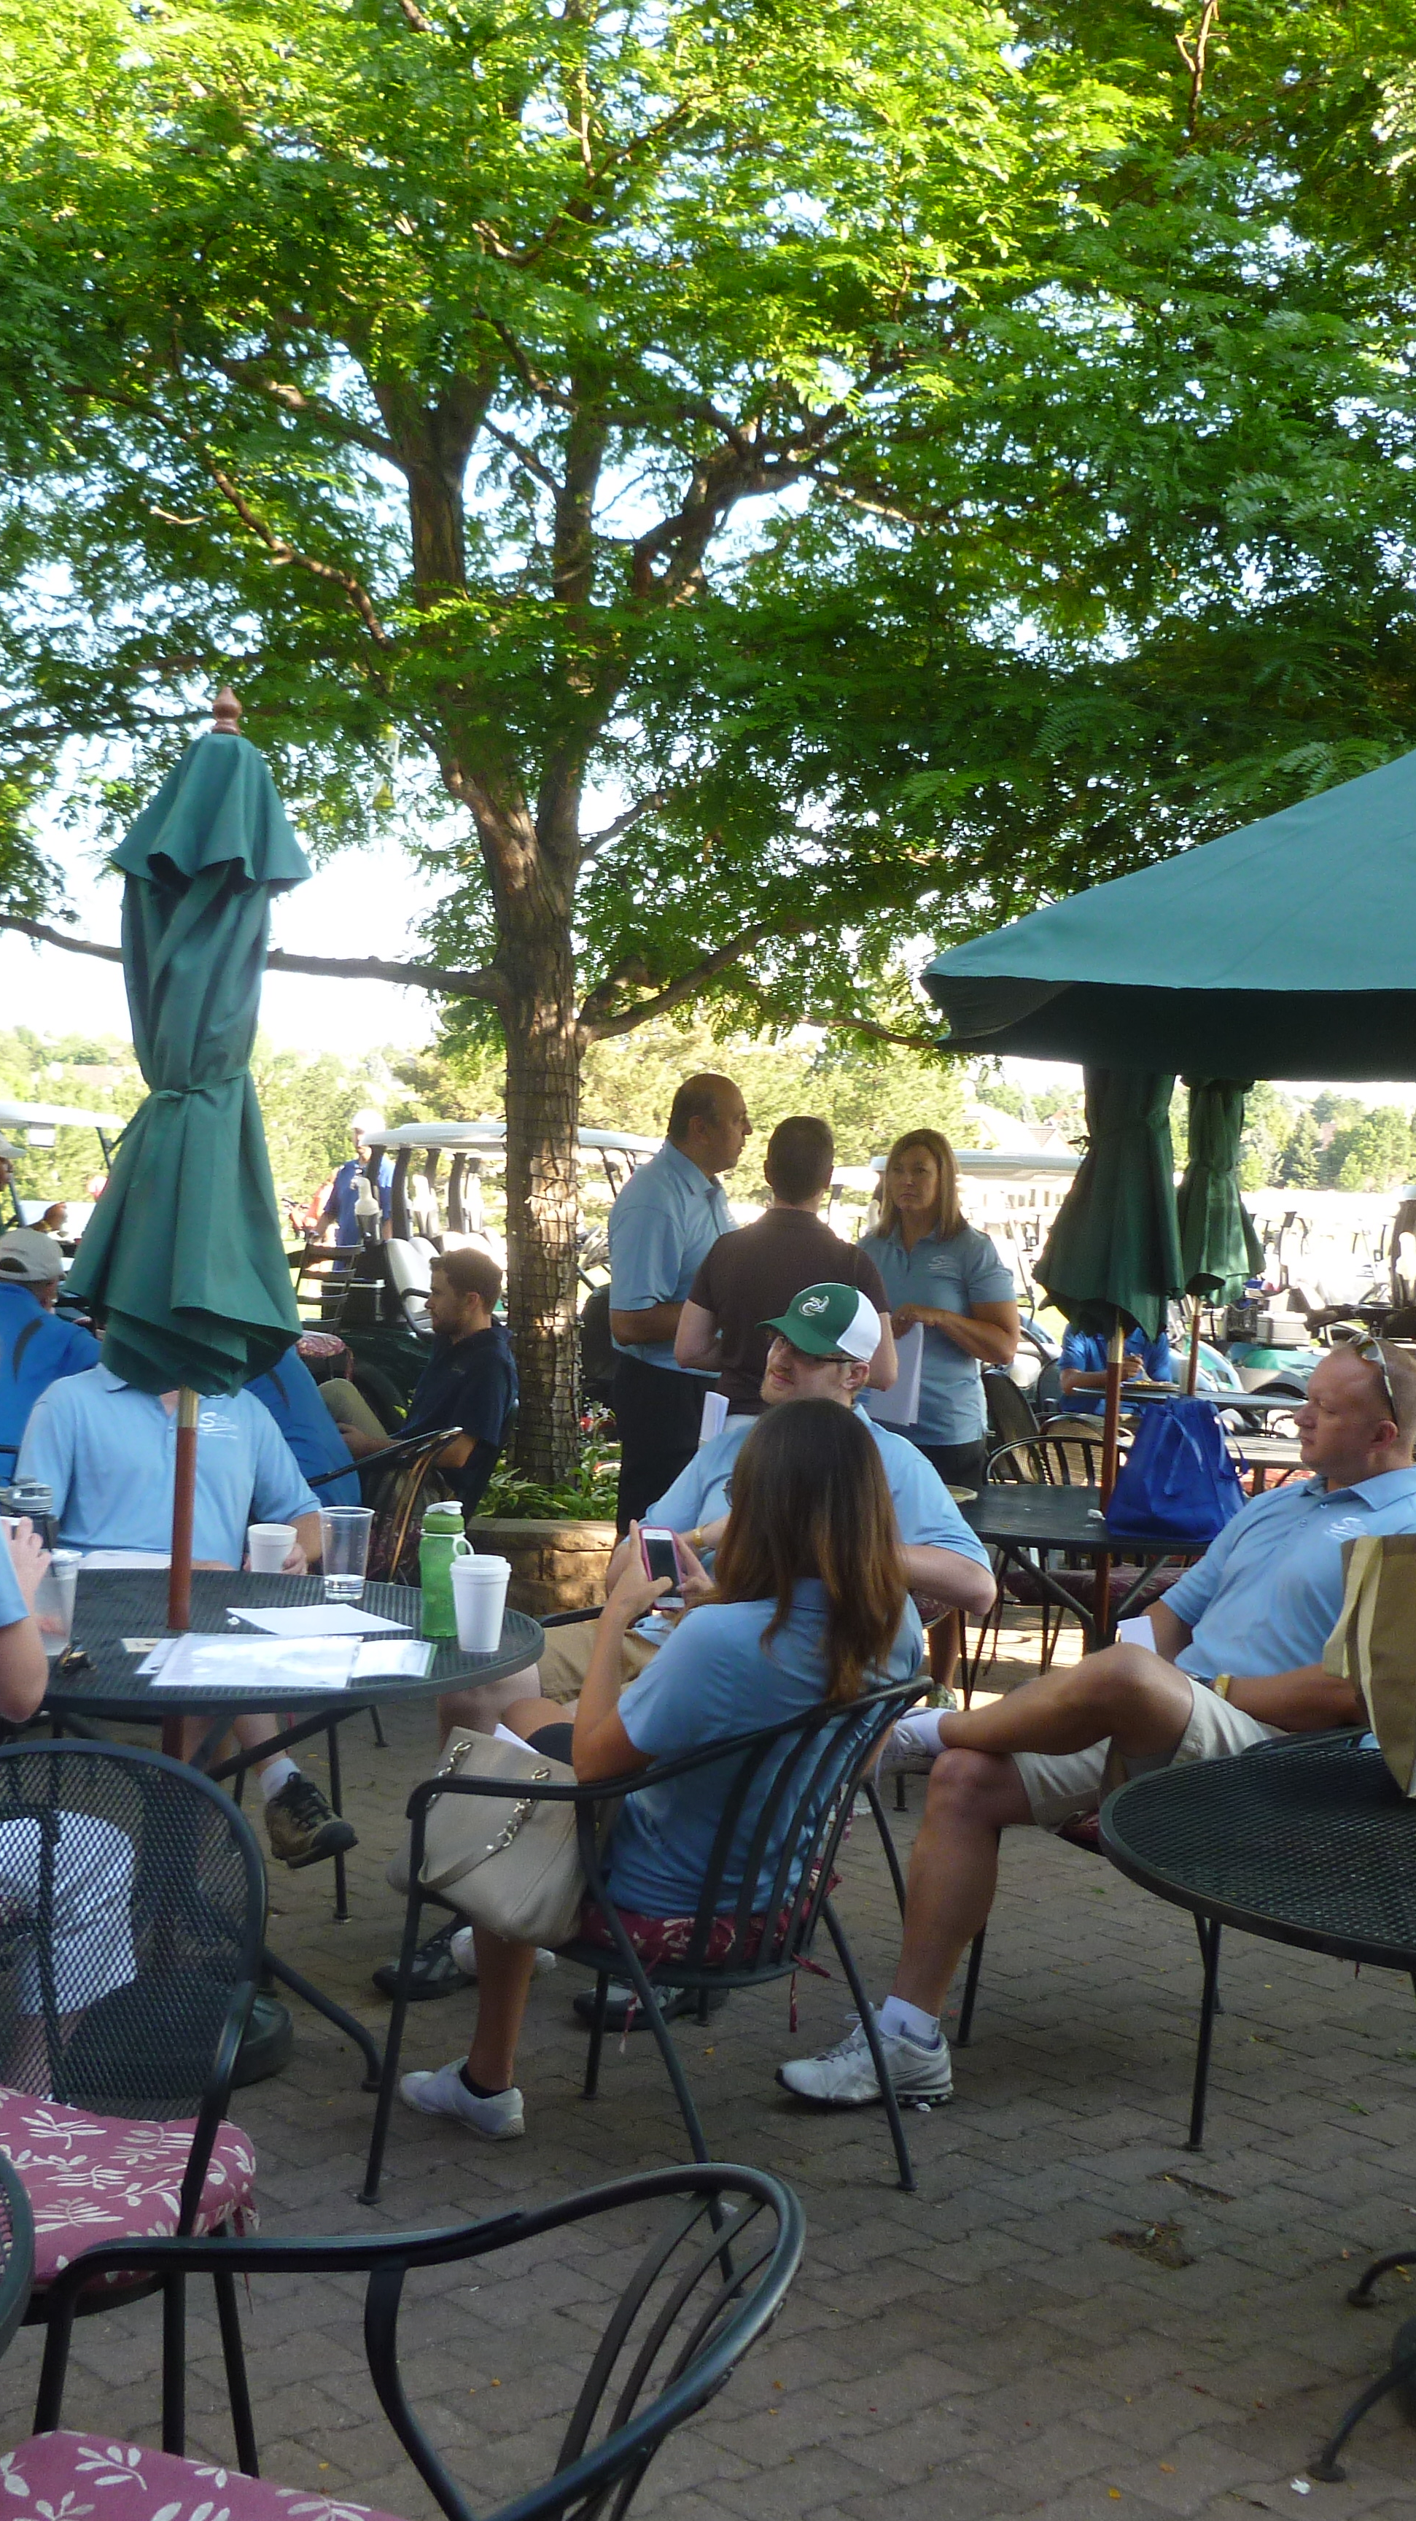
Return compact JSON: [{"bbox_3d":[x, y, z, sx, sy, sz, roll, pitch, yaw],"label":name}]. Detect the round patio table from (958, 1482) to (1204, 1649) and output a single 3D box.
[{"bbox_3d":[1.028,1.008,7.072,1.220,0.710,1.220,2,1,0],"label":"round patio table"}]

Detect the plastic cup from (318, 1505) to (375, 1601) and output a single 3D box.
[{"bbox_3d":[-0.657,0.531,4.930,0.100,0.158,0.100,2,1,0],"label":"plastic cup"}]

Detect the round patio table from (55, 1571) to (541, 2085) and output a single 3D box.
[{"bbox_3d":[-0.901,0.976,4.559,1.220,0.725,1.220,2,1,0],"label":"round patio table"}]

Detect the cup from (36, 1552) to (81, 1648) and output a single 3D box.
[{"bbox_3d":[-1.035,0.539,4.290,0.100,0.155,0.100,2,1,0],"label":"cup"}]

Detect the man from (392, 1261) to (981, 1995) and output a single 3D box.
[{"bbox_3d":[-0.053,0.697,5.050,1.000,1.310,0.700,1,2,-41],"label":"man"}]

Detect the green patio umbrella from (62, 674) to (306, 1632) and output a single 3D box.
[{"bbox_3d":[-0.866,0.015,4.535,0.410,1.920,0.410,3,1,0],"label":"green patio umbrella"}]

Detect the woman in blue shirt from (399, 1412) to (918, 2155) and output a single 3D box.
[{"bbox_3d":[-0.080,0.790,4.300,0.880,1.180,0.500,3,2,43],"label":"woman in blue shirt"}]

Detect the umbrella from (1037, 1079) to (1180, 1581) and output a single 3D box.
[{"bbox_3d":[1.032,0.243,7.056,0.410,2.240,0.410,2,1,0],"label":"umbrella"}]

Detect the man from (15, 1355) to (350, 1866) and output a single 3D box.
[{"bbox_3d":[-1.040,0.668,5.346,0.640,1.330,0.920,2,1,-10],"label":"man"}]

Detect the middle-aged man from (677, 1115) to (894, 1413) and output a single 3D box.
[{"bbox_3d":[0.197,0.500,6.950,0.570,1.730,0.380,2,1,2],"label":"middle-aged man"}]

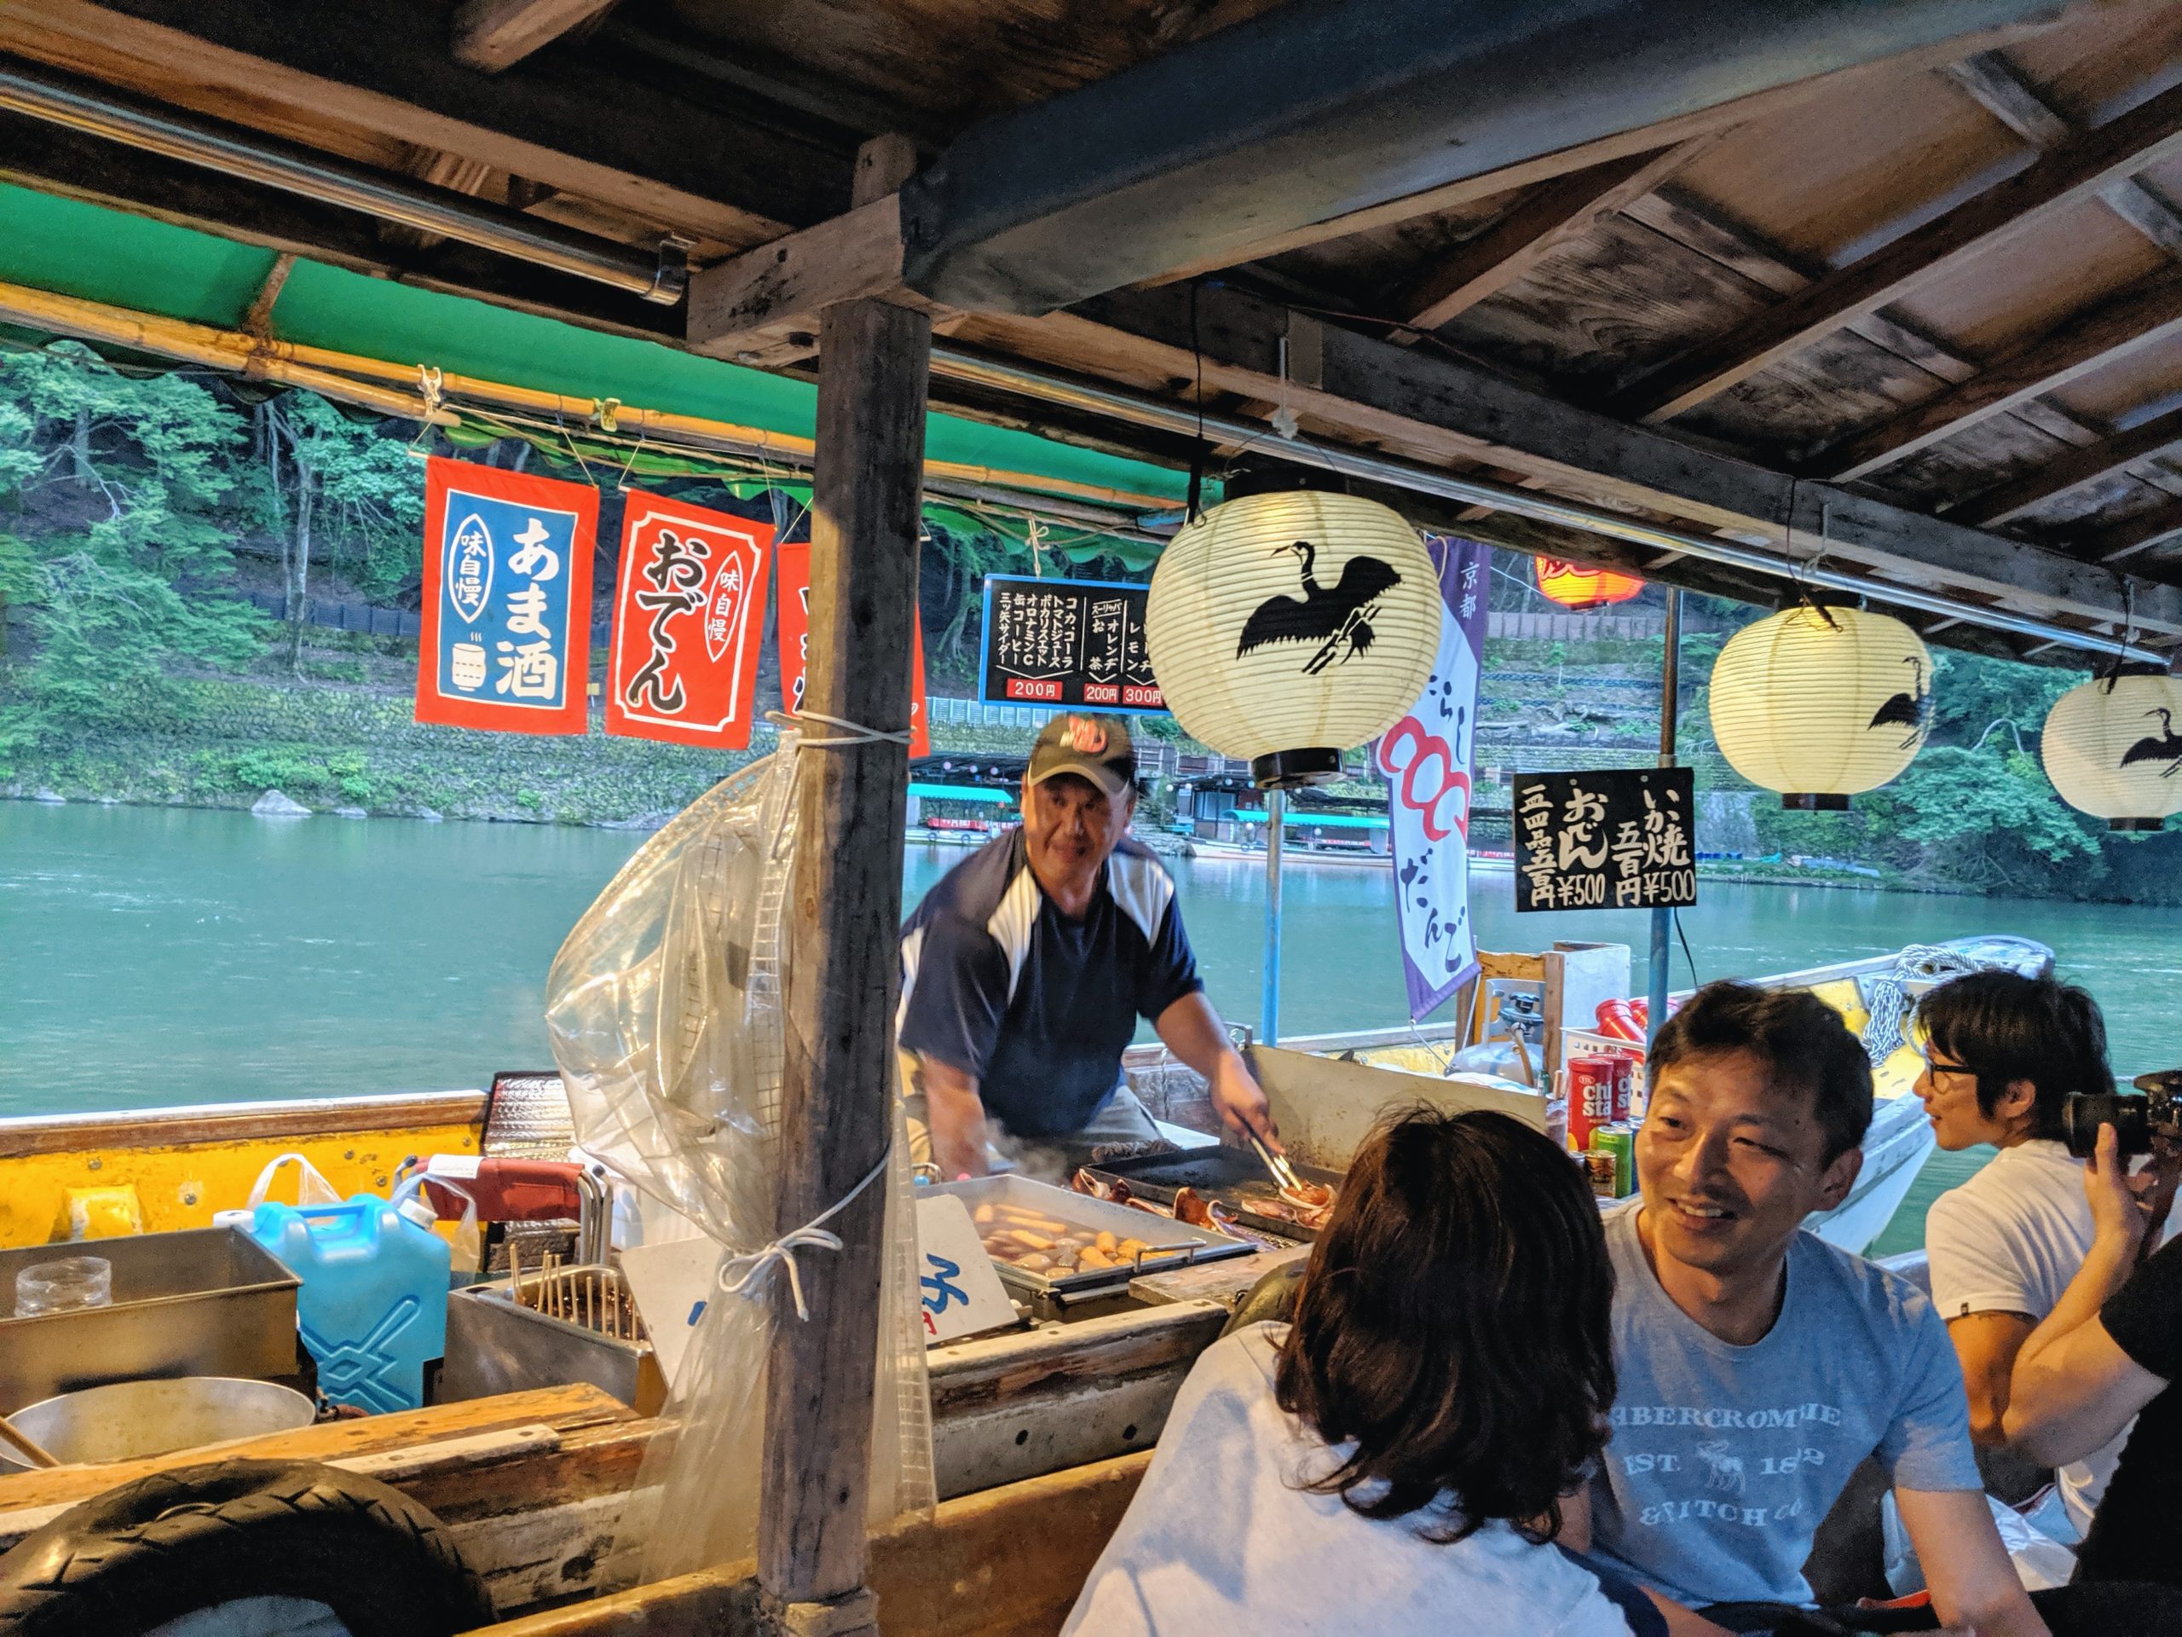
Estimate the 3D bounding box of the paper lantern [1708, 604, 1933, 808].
[{"bbox_3d":[1.260,-0.202,2.950,0.355,0.370,0.355,3,0,-27],"label":"paper lantern"}]

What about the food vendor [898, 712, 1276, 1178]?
[{"bbox_3d":[-0.030,0.500,2.800,0.620,1.360,0.720,3,0,-16],"label":"food vendor"}]

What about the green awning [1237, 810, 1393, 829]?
[{"bbox_3d":[9.365,0.102,68.000,7.200,0.620,2.000,3,0,0],"label":"green awning"}]

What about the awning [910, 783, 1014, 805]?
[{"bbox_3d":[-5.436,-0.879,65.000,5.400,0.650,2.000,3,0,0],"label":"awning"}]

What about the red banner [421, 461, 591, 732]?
[{"bbox_3d":[-1.230,-0.460,3.600,0.375,0.560,0.030,3,0,-39],"label":"red banner"}]

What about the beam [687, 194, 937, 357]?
[{"bbox_3d":[-0.289,-0.564,1.797,0.080,0.085,0.450,3,3,-39],"label":"beam"}]

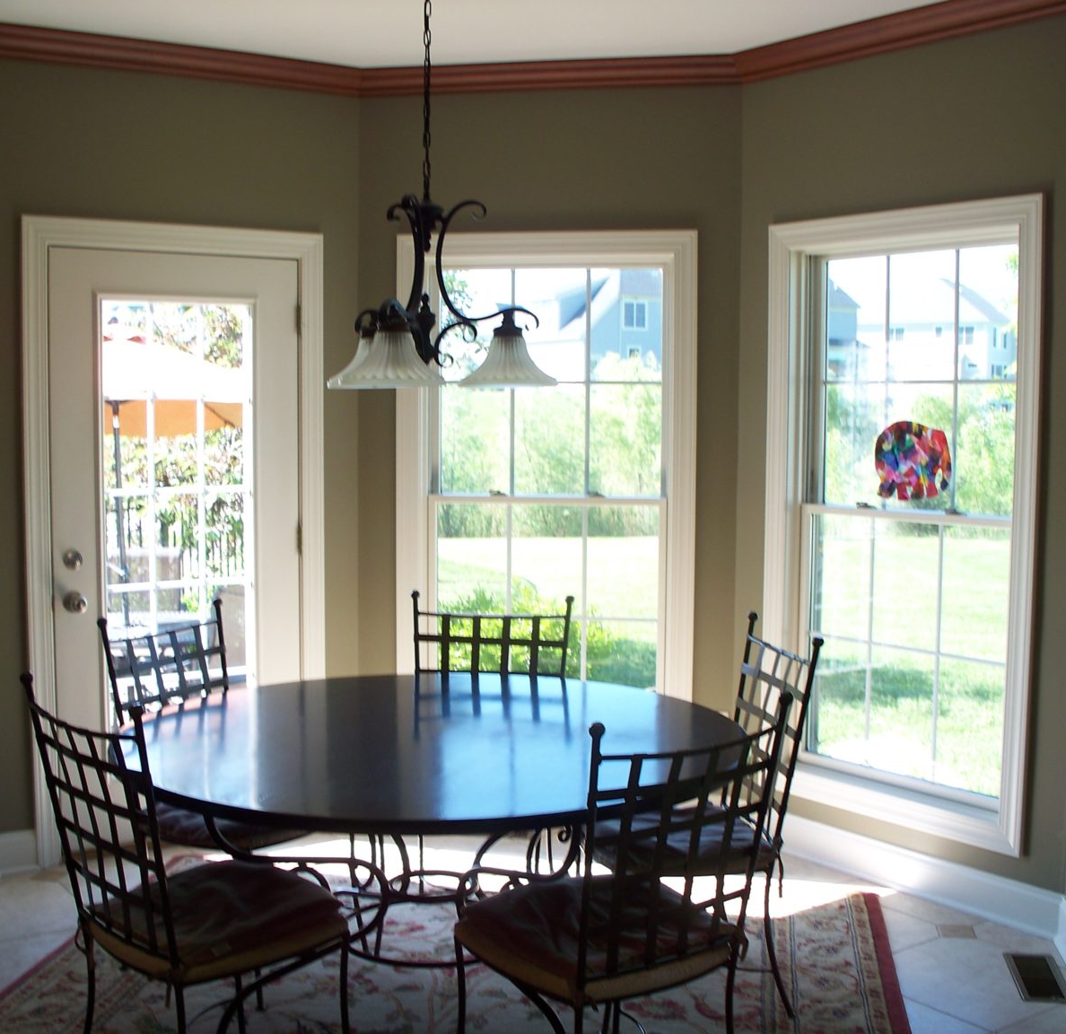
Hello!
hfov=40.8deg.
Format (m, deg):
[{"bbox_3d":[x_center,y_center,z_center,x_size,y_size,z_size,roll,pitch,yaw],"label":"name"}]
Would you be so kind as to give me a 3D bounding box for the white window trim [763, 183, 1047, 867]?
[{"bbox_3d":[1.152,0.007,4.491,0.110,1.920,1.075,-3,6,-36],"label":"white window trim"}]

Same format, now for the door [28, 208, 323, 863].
[{"bbox_3d":[-1.213,0.076,4.885,1.065,2.130,0.100,-3,6,-35],"label":"door"}]

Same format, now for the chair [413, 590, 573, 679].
[{"bbox_3d":[-0.164,0.732,4.090,0.480,0.966,0.540,1,5,10],"label":"chair"}]

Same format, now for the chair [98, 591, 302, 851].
[{"bbox_3d":[-0.811,0.745,3.836,0.540,0.966,0.480,3,6,33],"label":"chair"}]

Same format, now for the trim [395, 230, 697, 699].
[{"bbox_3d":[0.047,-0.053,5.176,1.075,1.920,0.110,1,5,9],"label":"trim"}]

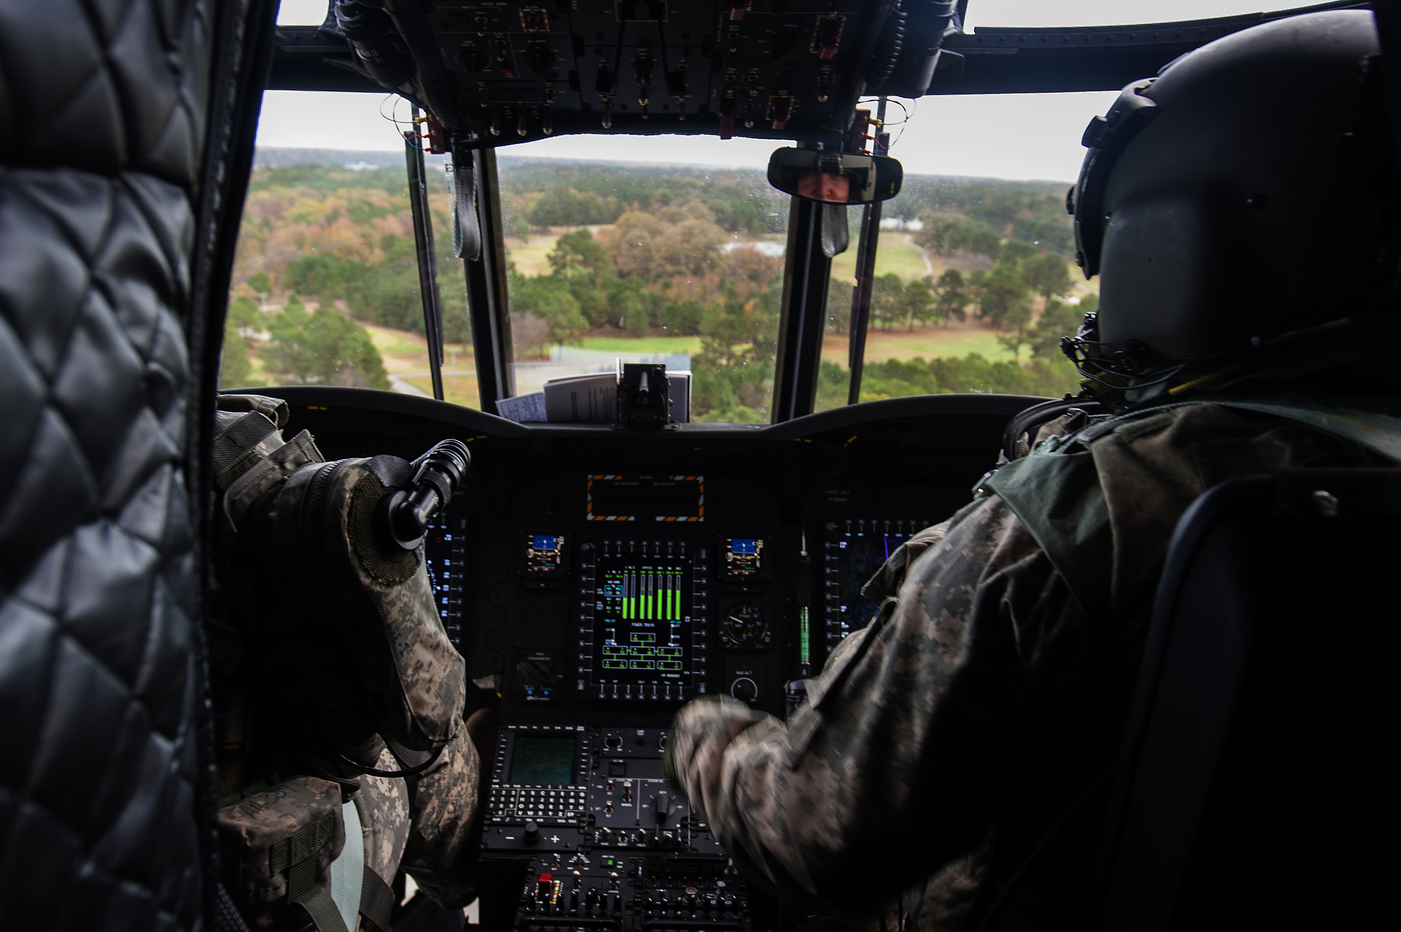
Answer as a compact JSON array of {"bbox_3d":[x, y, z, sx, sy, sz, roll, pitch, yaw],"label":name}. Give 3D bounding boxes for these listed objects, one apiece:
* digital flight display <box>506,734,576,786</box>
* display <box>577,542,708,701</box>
[{"bbox_3d":[-0.236,0.443,1.172,0.094,0.020,0.069,1,63,1],"label":"digital flight display"},{"bbox_3d":[-0.089,0.237,1.207,0.201,0.248,0.030,1,-5,1],"label":"display"}]

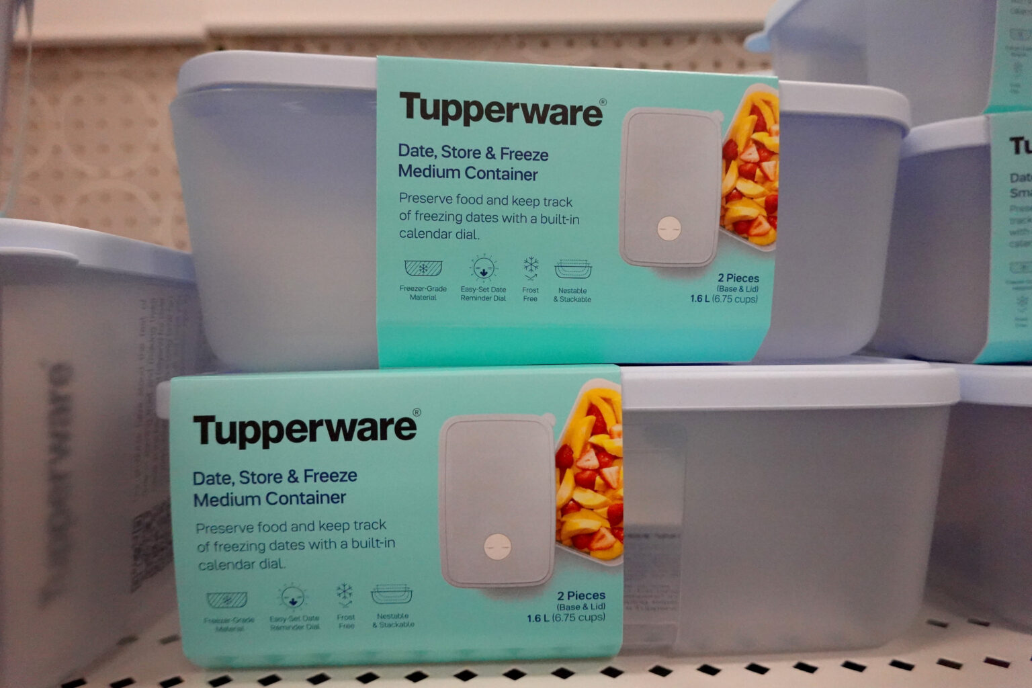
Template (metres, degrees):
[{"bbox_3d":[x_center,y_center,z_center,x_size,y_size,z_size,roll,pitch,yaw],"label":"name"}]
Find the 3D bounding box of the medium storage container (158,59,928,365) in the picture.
[{"bbox_3d":[0.007,-0.033,0.254,0.218,0.079,0.142,-1,0,-9],"label":"medium storage container"}]

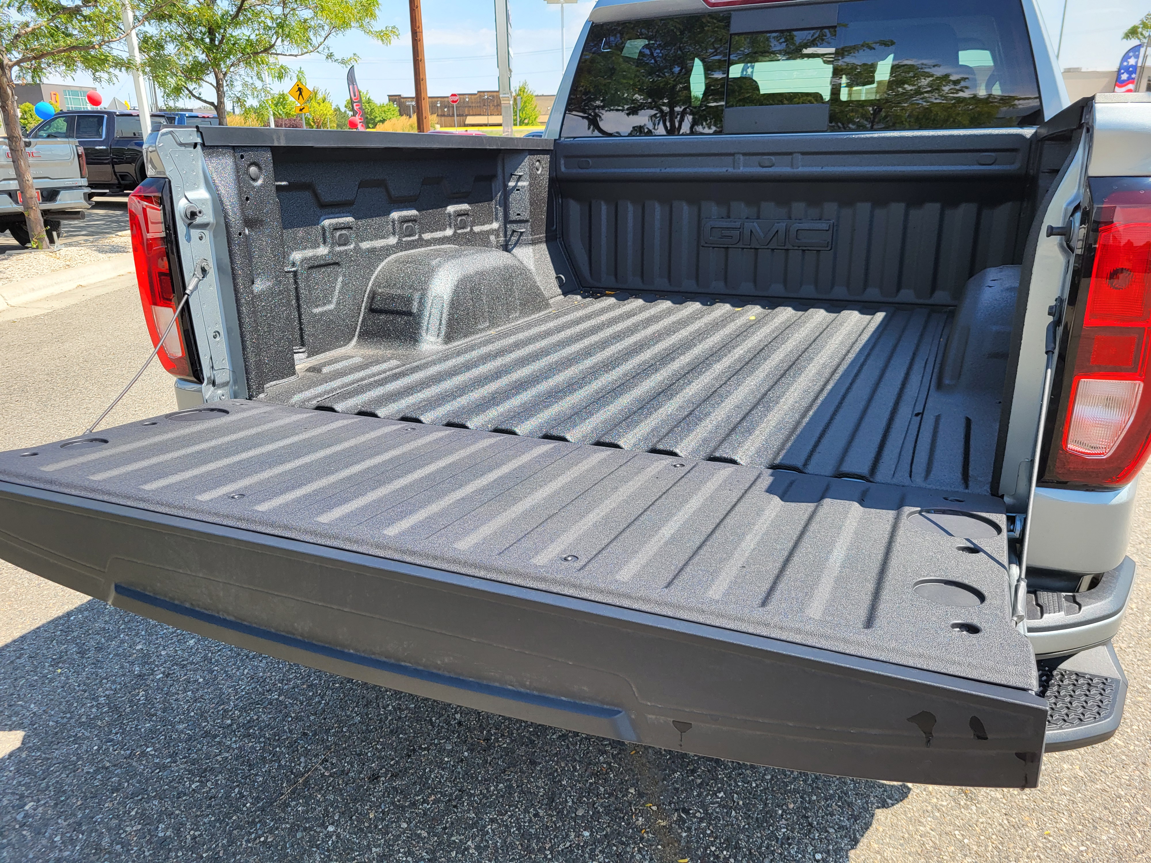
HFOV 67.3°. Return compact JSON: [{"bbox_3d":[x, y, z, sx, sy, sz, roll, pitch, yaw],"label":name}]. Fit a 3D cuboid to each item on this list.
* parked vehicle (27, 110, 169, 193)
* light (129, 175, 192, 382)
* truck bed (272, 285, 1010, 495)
[{"bbox_3d":[-9.845,-5.892,18.769,6.350,2.030,2.080,5,20,18],"label":"parked vehicle"},{"bbox_3d":[-0.860,-0.342,1.921,0.205,0.427,0.190,7,19,23],"label":"light"},{"bbox_3d":[0.322,-0.225,2.407,1.550,0.075,1.743,7,19,23],"label":"truck bed"}]

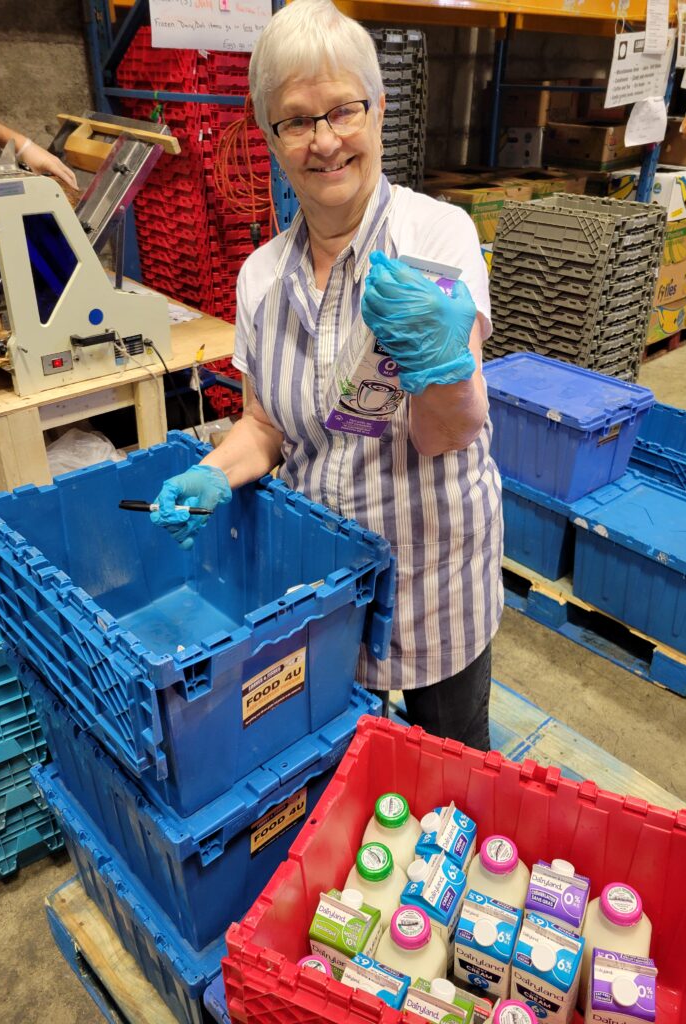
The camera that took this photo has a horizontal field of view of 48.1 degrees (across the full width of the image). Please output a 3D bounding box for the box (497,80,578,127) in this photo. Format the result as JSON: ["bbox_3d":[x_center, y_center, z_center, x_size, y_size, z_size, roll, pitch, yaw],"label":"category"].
[{"bbox_3d":[1.301,-2.685,5.039,0.460,0.250,0.405,-24,37,-36],"label":"box"}]

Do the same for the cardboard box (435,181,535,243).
[{"bbox_3d":[0.698,-1.627,4.149,0.503,0.247,0.405,-24,37,-36],"label":"cardboard box"}]

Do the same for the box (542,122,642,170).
[{"bbox_3d":[1.629,-2.359,4.951,0.503,0.247,0.405,-25,37,-36],"label":"box"}]

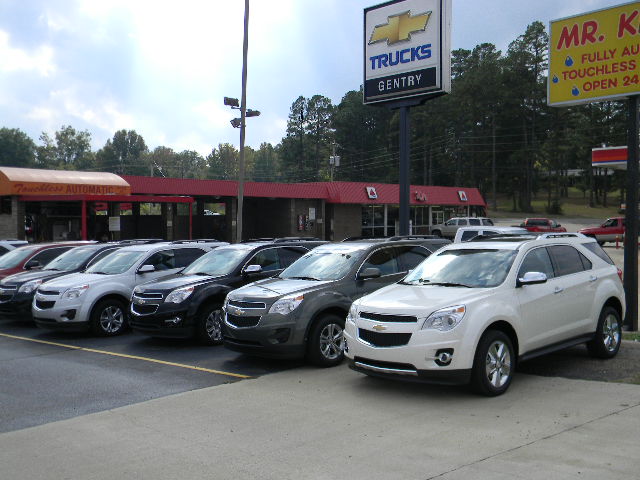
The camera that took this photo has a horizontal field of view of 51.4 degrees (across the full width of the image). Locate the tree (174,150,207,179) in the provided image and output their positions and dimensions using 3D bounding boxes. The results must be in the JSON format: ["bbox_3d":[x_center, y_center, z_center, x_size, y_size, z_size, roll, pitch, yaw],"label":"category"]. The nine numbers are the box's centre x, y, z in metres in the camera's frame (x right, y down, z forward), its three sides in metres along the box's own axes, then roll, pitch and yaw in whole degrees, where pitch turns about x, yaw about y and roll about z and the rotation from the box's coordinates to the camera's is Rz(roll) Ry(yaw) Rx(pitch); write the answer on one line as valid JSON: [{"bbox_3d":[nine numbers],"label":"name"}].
[{"bbox_3d":[-16.538,-5.662,85.000,4.400,11.540,4.400,0,1,0],"label":"tree"}]

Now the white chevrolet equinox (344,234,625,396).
[{"bbox_3d":[2.360,0.805,8.847,4.770,1.730,1.870,-2,1,-43],"label":"white chevrolet equinox"}]

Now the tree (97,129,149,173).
[{"bbox_3d":[-23.738,-6.621,80.000,6.200,13.560,6.200,0,1,0],"label":"tree"}]

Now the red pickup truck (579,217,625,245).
[{"bbox_3d":[18.239,-0.460,40.000,5.300,1.800,1.950,0,1,14],"label":"red pickup truck"}]

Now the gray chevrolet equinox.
[{"bbox_3d":[0.635,0.827,10.594,4.770,1.730,1.870,-2,1,-42],"label":"gray chevrolet equinox"}]

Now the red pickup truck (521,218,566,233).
[{"bbox_3d":[13.788,-0.480,42.000,1.950,1.800,5.300,0,1,42],"label":"red pickup truck"}]

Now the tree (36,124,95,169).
[{"bbox_3d":[-30.589,-6.862,80.000,6.800,14.040,6.800,0,1,0],"label":"tree"}]

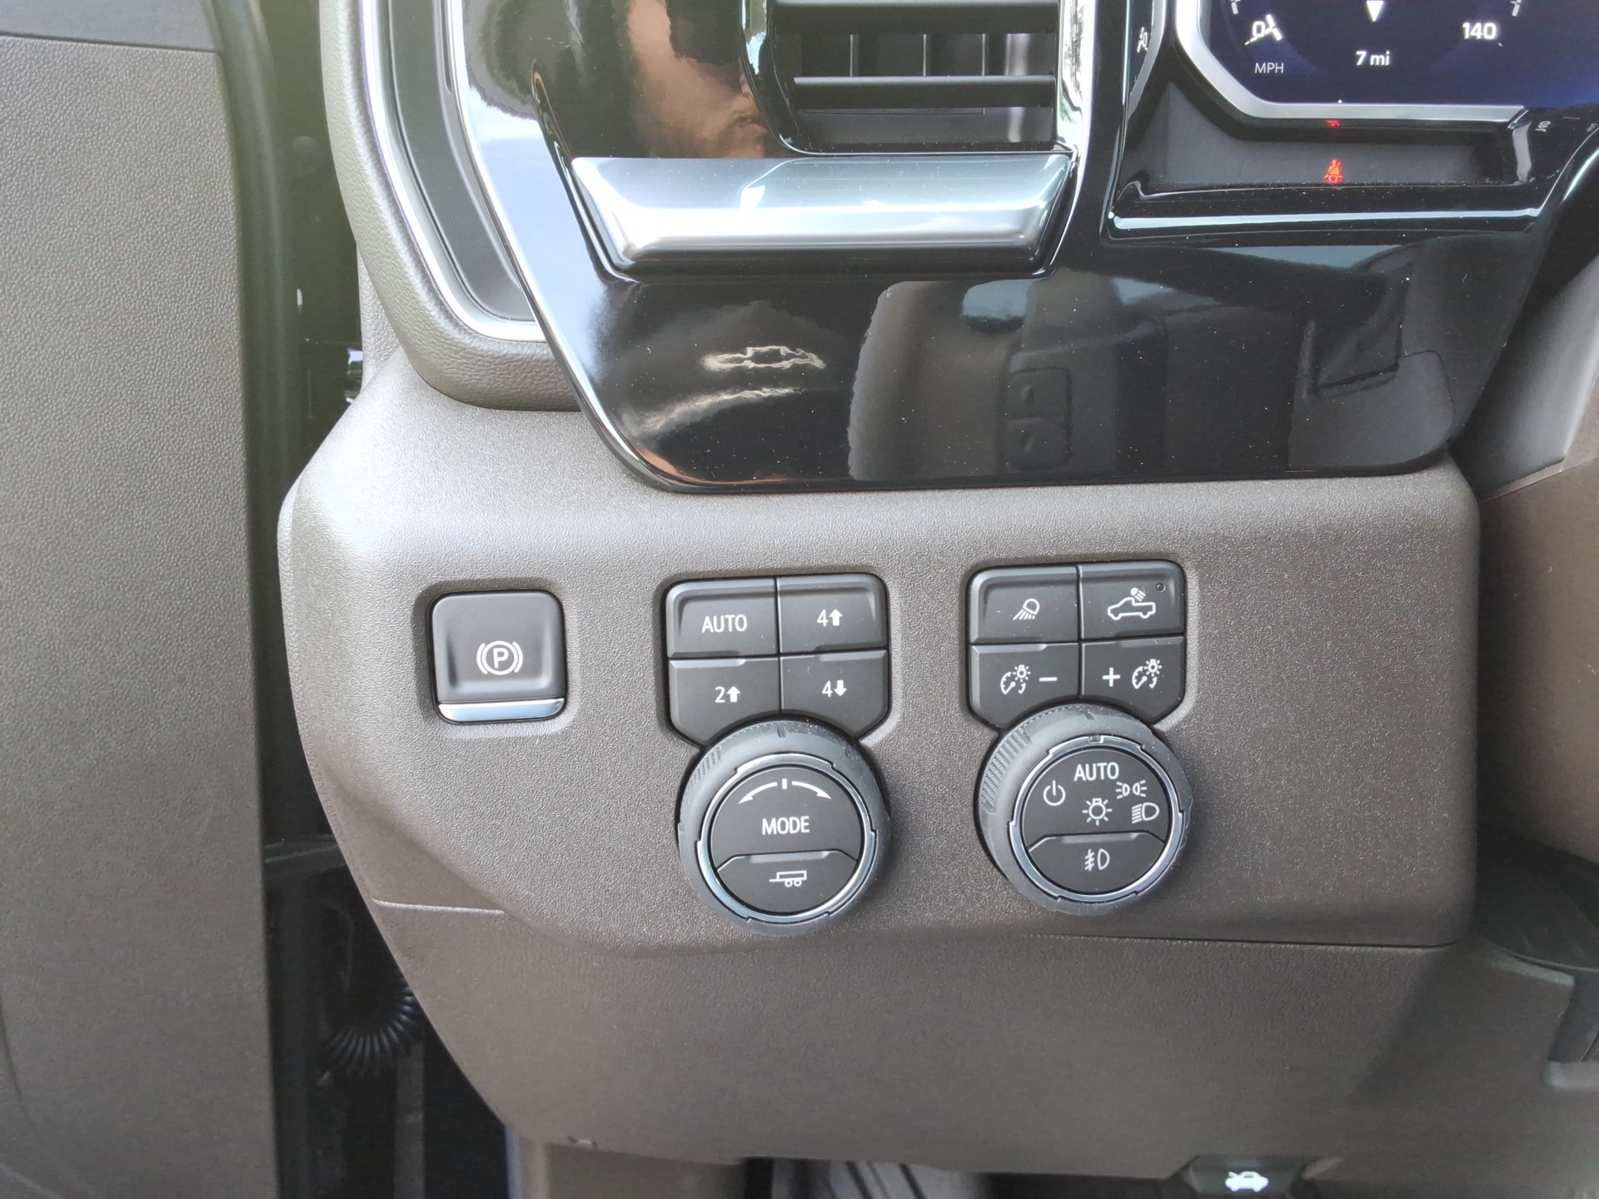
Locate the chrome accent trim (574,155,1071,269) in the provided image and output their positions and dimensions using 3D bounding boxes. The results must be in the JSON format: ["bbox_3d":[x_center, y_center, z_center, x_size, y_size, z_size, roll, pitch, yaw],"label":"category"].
[{"bbox_3d":[0.005,-0.089,0.294,0.112,0.022,0.018,-2,2,-4],"label":"chrome accent trim"}]

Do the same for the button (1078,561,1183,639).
[{"bbox_3d":[0.076,0.000,0.297,0.023,0.017,0.007,-2,2,-4],"label":"button"}]

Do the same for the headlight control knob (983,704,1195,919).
[{"bbox_3d":[0.064,0.047,0.287,0.044,0.044,0.019,-2,2,-4],"label":"headlight control knob"}]

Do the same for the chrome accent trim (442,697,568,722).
[{"bbox_3d":[-0.066,0.025,0.287,0.028,0.004,0.005,-2,2,-4],"label":"chrome accent trim"}]

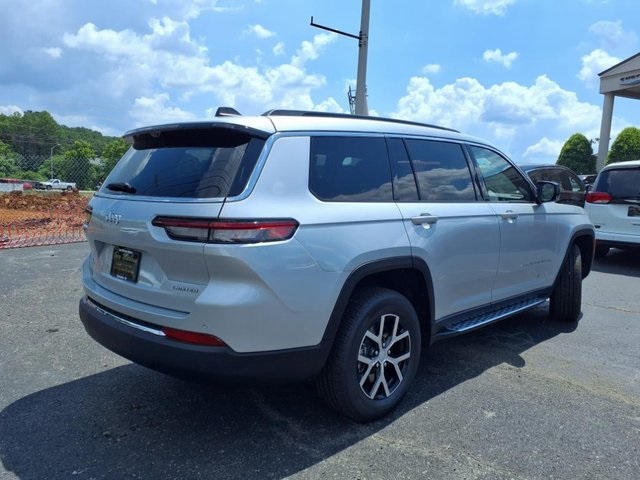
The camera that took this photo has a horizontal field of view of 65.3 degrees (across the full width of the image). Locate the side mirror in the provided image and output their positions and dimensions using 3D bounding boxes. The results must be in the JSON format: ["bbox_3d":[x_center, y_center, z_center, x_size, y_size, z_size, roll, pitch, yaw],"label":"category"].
[{"bbox_3d":[1.907,-0.399,4.170,0.110,0.170,0.185,-5,7,-44],"label":"side mirror"}]

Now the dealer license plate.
[{"bbox_3d":[-1.062,0.136,2.729,0.020,0.165,0.315,6,-1,-44],"label":"dealer license plate"}]

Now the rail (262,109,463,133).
[{"bbox_3d":[0.391,-0.759,3.233,1.900,0.080,0.065,-7,9,-43],"label":"rail"}]

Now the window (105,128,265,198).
[{"bbox_3d":[-0.902,-0.402,2.827,1.420,0.410,0.130,5,-27,46],"label":"window"}]

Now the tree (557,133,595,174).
[{"bbox_3d":[12.357,-2.973,24.185,1.900,4.358,1.900,3,6,27],"label":"tree"}]

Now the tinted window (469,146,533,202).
[{"bbox_3d":[1.453,-0.501,3.962,0.900,0.420,0.050,-5,-10,-44],"label":"tinted window"}]

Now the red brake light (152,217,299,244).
[{"bbox_3d":[-0.463,-0.059,2.389,0.450,0.118,0.560,-5,7,-44],"label":"red brake light"}]

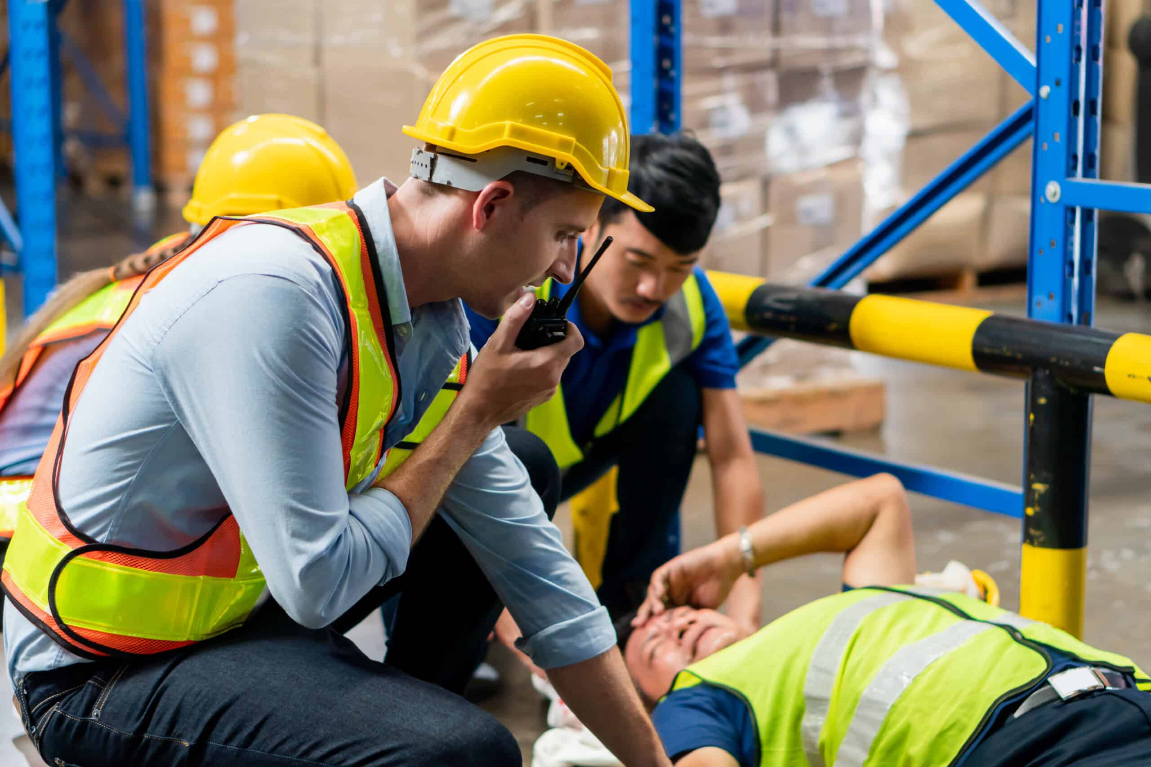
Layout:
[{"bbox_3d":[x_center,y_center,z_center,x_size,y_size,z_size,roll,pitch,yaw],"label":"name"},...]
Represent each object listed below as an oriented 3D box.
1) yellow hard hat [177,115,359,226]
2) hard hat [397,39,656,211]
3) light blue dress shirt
[{"bbox_3d":[-0.377,-0.262,3.060,0.285,0.165,0.220,8,12,22],"label":"yellow hard hat"},{"bbox_3d":[-0.035,-0.285,2.560,0.285,0.165,0.220,15,8,-8],"label":"hard hat"},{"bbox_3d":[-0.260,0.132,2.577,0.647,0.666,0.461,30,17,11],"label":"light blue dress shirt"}]

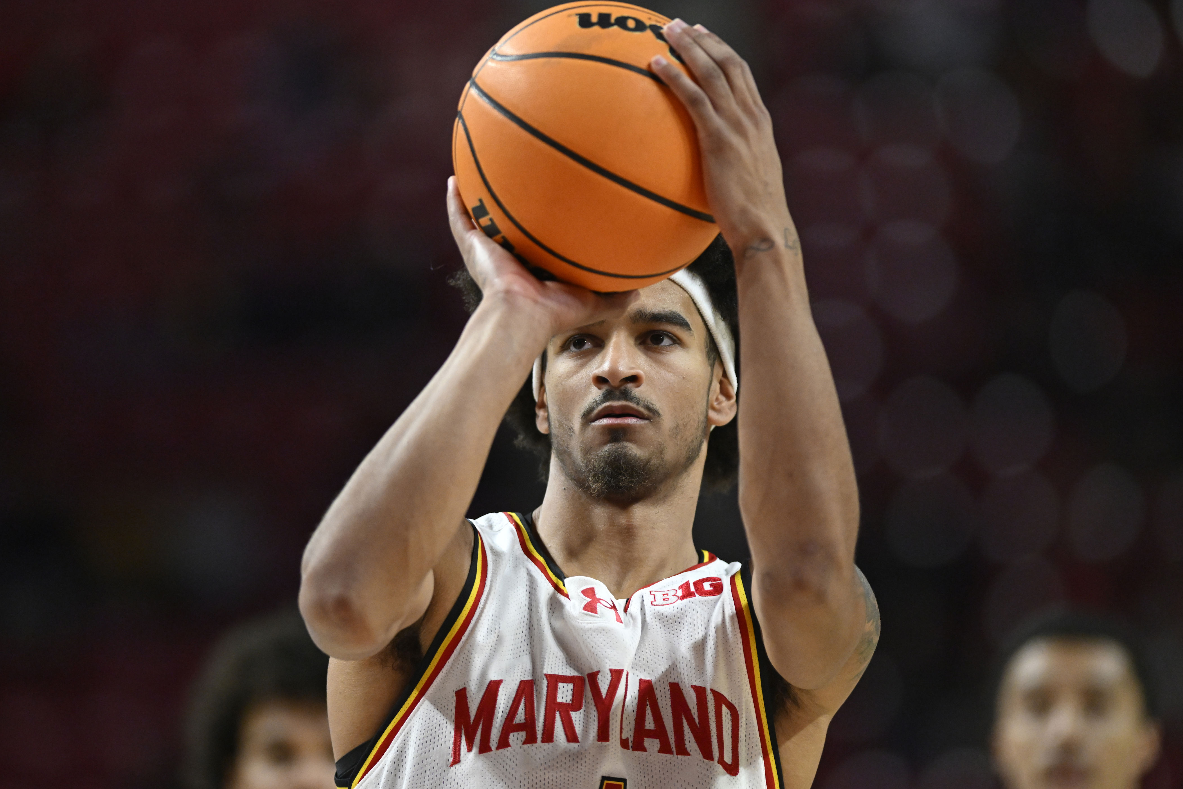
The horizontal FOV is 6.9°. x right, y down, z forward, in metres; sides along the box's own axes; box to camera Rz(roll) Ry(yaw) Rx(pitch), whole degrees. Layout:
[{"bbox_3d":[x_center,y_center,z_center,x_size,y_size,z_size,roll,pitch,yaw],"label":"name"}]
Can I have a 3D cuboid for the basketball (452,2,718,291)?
[{"bbox_3d":[0.007,-0.204,8.130,0.241,0.241,0.241,0,-7,0],"label":"basketball"}]

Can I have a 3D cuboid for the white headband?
[{"bbox_3d":[0.037,-0.035,8.360,0.176,0.060,0.195,-3,-42,8],"label":"white headband"}]

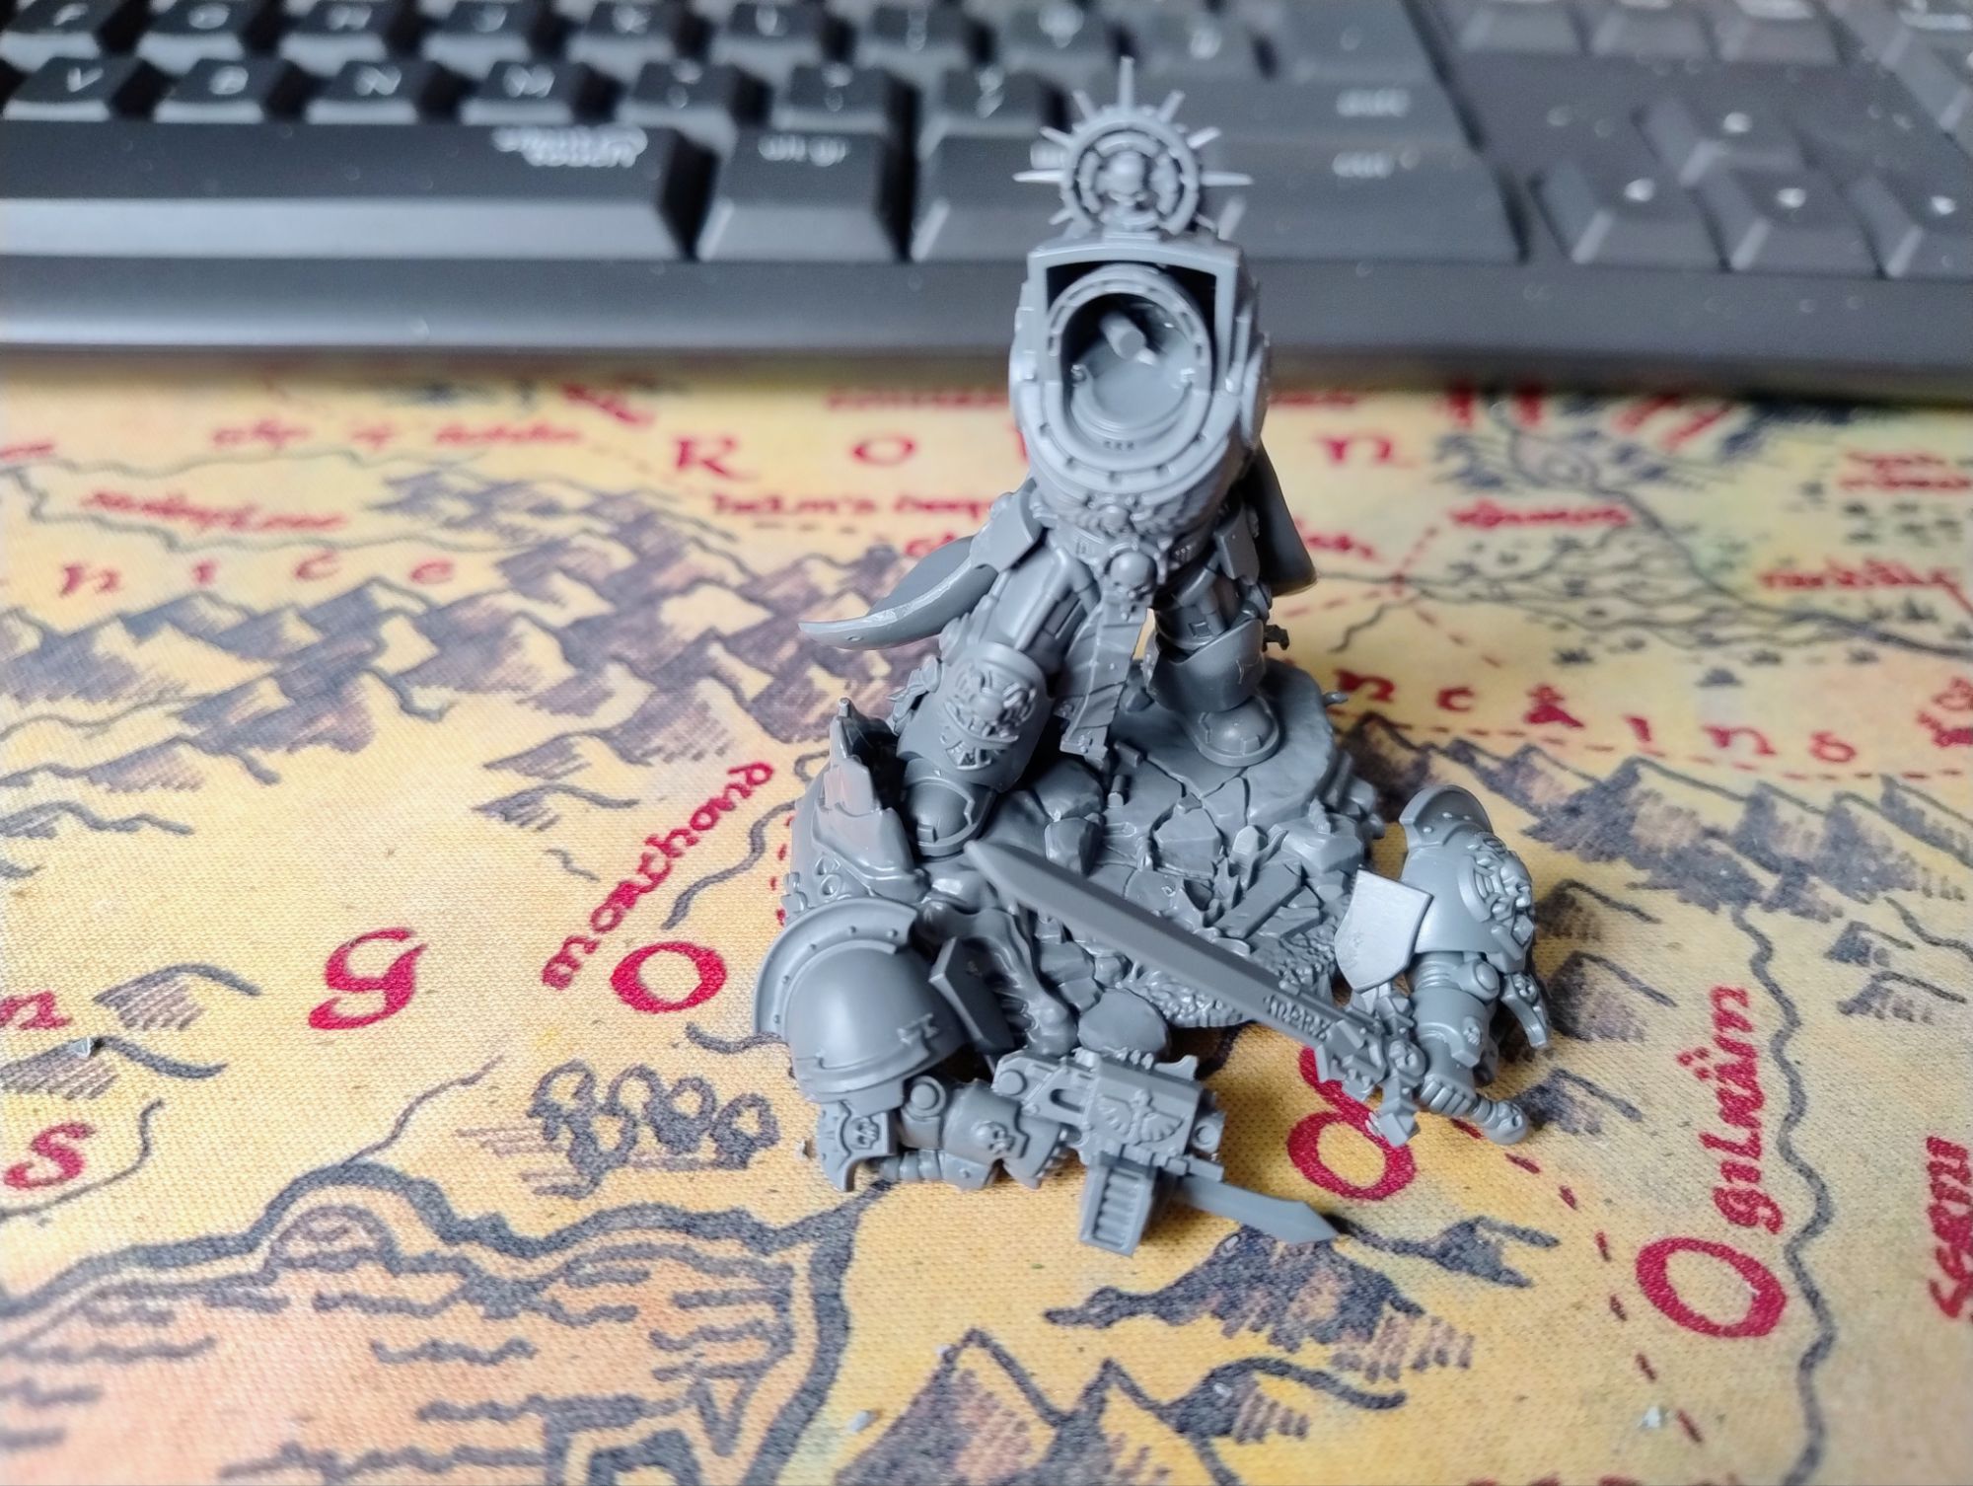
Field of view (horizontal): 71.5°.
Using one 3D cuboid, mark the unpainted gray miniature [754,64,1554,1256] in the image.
[{"bbox_3d":[0.013,-0.006,0.081,0.054,0.057,0.051,5,45,3],"label":"unpainted gray miniature"}]

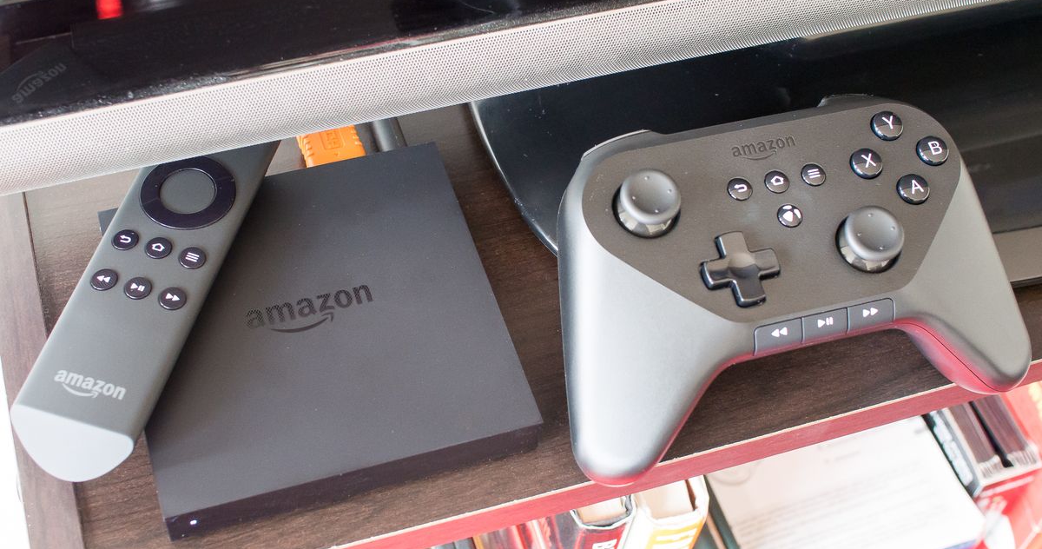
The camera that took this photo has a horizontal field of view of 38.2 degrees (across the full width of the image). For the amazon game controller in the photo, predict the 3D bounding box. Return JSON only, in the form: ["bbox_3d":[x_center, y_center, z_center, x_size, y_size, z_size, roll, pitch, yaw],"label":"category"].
[{"bbox_3d":[0.081,-0.005,0.476,0.155,0.061,0.109,-11,67,-12],"label":"amazon game controller"}]

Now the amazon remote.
[{"bbox_3d":[-0.114,0.000,0.469,0.038,0.016,0.140,15,54,5],"label":"amazon remote"}]

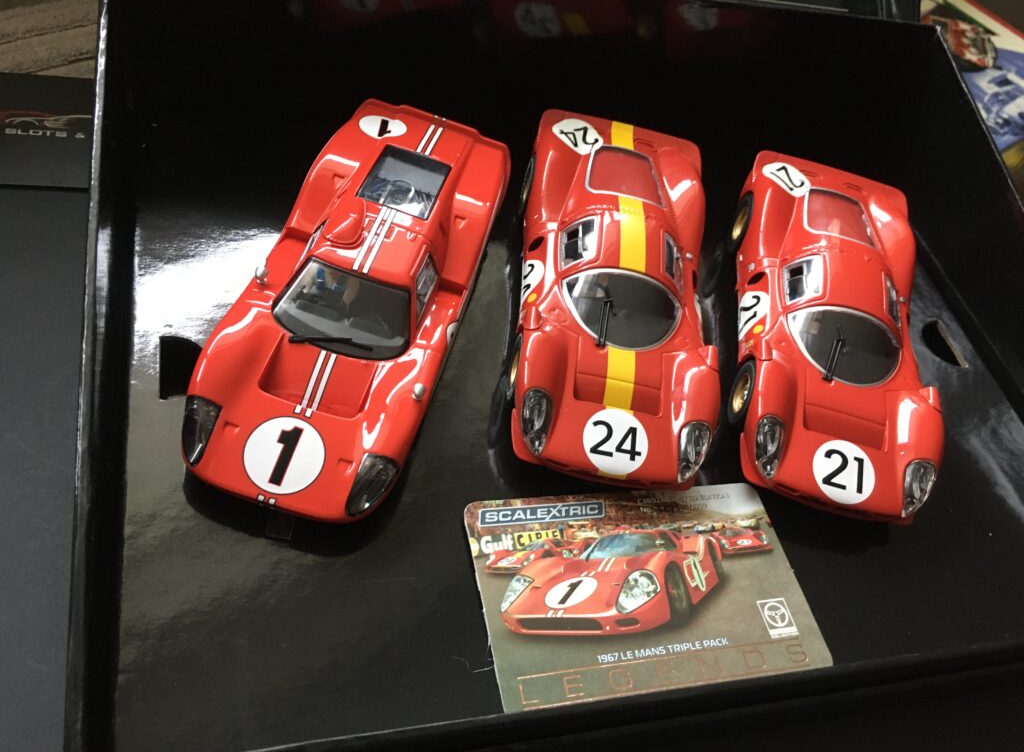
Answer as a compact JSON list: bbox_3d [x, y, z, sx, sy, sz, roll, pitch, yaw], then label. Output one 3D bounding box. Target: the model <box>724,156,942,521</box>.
[{"bbox_3d":[0.098,-0.019,0.261,0.058,0.032,0.131,16,51,-3],"label":"model"}]

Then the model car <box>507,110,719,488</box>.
[{"bbox_3d":[0.031,-0.029,0.250,0.058,0.032,0.131,11,51,-7],"label":"model car"}]

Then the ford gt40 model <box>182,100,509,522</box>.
[{"bbox_3d":[-0.039,-0.023,0.227,0.056,0.030,0.134,18,51,-2],"label":"ford gt40 model"}]

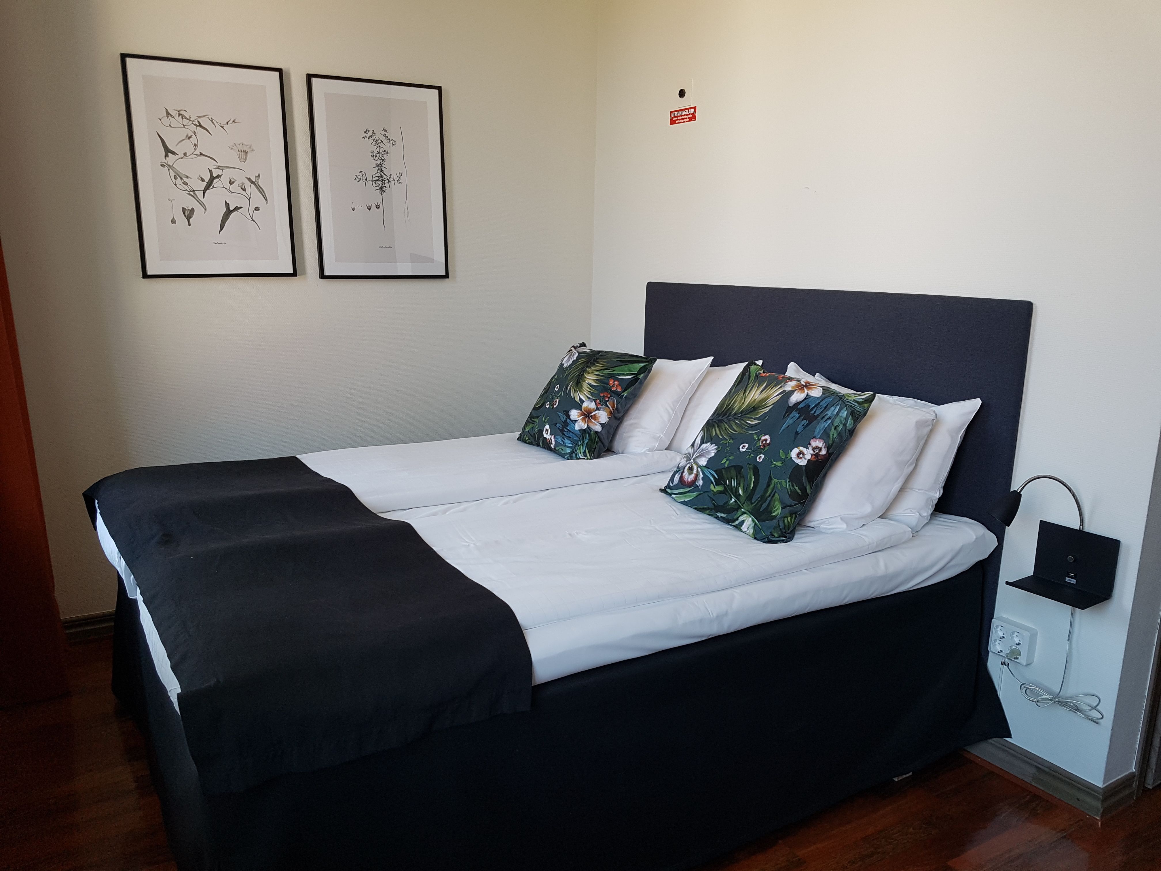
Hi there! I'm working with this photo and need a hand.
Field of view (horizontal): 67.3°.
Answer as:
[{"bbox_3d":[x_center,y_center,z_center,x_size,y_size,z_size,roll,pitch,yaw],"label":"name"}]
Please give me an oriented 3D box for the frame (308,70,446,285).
[{"bbox_3d":[-0.762,-0.969,3.335,0.515,0.715,0.025,-7,14,-30],"label":"frame"}]

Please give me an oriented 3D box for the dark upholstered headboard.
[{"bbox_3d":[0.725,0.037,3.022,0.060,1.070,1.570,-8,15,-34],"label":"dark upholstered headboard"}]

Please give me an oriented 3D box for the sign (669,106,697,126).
[{"bbox_3d":[0.388,-1.208,3.303,0.008,0.053,0.147,-8,15,-34],"label":"sign"}]

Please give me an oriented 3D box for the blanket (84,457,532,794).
[{"bbox_3d":[-0.819,0.358,2.263,0.680,0.275,1.620,-8,15,-34],"label":"blanket"}]

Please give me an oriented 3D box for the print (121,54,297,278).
[{"bbox_3d":[-1.276,-0.915,3.038,0.515,0.715,0.025,-7,14,-30],"label":"print"}]

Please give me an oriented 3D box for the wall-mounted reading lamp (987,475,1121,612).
[{"bbox_3d":[1.191,0.262,2.216,0.235,0.315,0.245,-8,15,-34],"label":"wall-mounted reading lamp"}]

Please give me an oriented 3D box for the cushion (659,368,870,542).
[{"bbox_3d":[0.547,0.030,2.547,0.140,0.480,0.480,41,-11,-35],"label":"cushion"}]

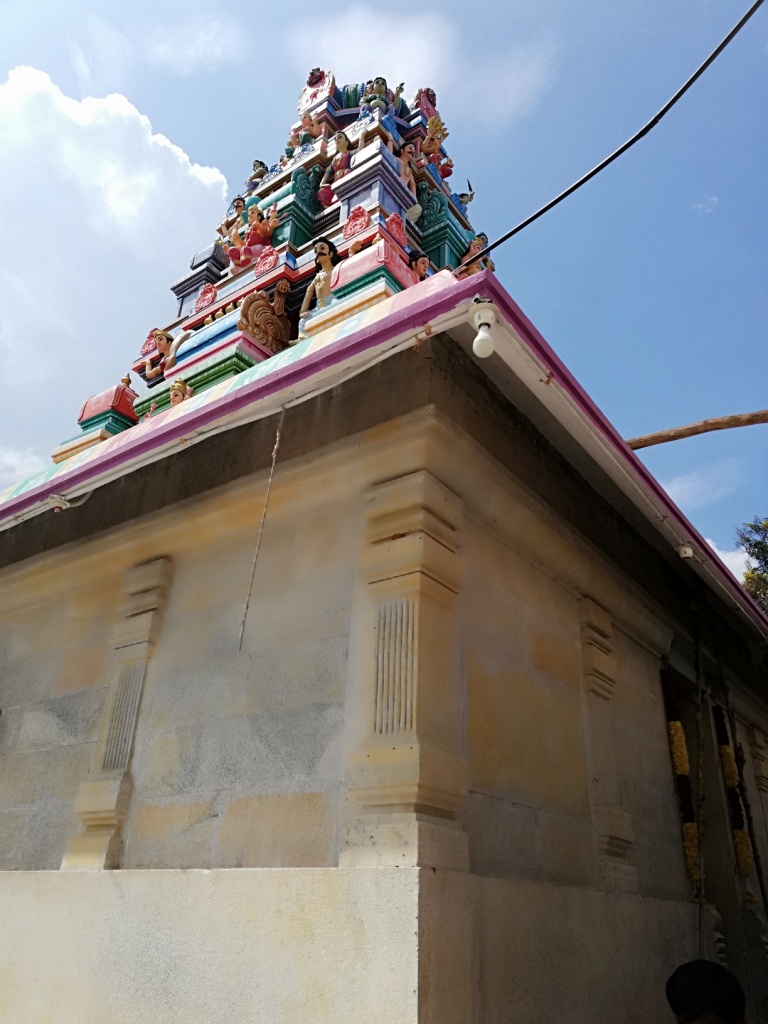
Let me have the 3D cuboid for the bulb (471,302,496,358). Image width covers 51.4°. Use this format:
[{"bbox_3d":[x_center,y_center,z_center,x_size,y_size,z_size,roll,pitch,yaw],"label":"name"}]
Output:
[{"bbox_3d":[0.286,-0.524,2.299,0.076,0.148,0.076,2,-27,1],"label":"bulb"}]

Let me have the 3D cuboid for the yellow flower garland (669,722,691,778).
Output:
[{"bbox_3d":[1.784,1.438,4.841,0.087,0.305,0.087,-17,-33,32],"label":"yellow flower garland"}]

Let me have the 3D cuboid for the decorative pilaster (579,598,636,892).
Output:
[{"bbox_3d":[1.107,1.143,4.003,0.076,1.409,0.319,-17,-33,32],"label":"decorative pilaster"}]

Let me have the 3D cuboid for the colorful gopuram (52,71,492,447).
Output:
[{"bbox_3d":[-0.341,-2.614,9.378,4.067,6.051,4.067,-17,-33,32],"label":"colorful gopuram"}]

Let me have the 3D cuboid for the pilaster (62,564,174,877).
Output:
[{"bbox_3d":[-1.224,0.907,3.710,0.314,1.409,0.076,-17,-33,32],"label":"pilaster"}]

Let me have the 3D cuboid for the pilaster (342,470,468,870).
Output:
[{"bbox_3d":[0.095,0.564,2.968,0.311,1.414,0.311,-17,-33,32],"label":"pilaster"}]

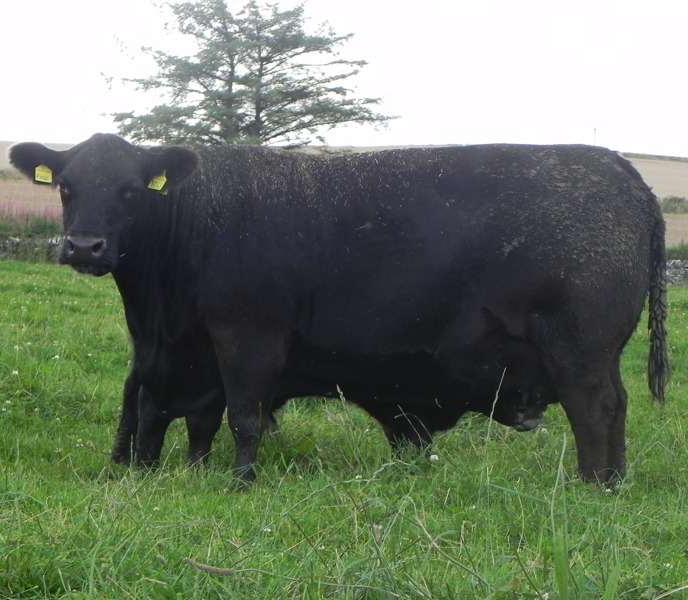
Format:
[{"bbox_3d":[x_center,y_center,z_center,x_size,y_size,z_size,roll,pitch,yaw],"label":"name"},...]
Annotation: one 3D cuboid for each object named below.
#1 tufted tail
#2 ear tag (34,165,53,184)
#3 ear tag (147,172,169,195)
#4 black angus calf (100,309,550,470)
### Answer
[{"bbox_3d":[1.157,0.028,11.000,0.080,0.700,0.080,0,2,0],"label":"tufted tail"},{"bbox_3d":[-1.083,-0.454,10.750,0.061,0.069,0.012,2,2,5],"label":"ear tag"},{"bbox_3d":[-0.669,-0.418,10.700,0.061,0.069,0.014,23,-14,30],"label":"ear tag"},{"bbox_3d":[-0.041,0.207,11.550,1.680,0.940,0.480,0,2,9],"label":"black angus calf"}]

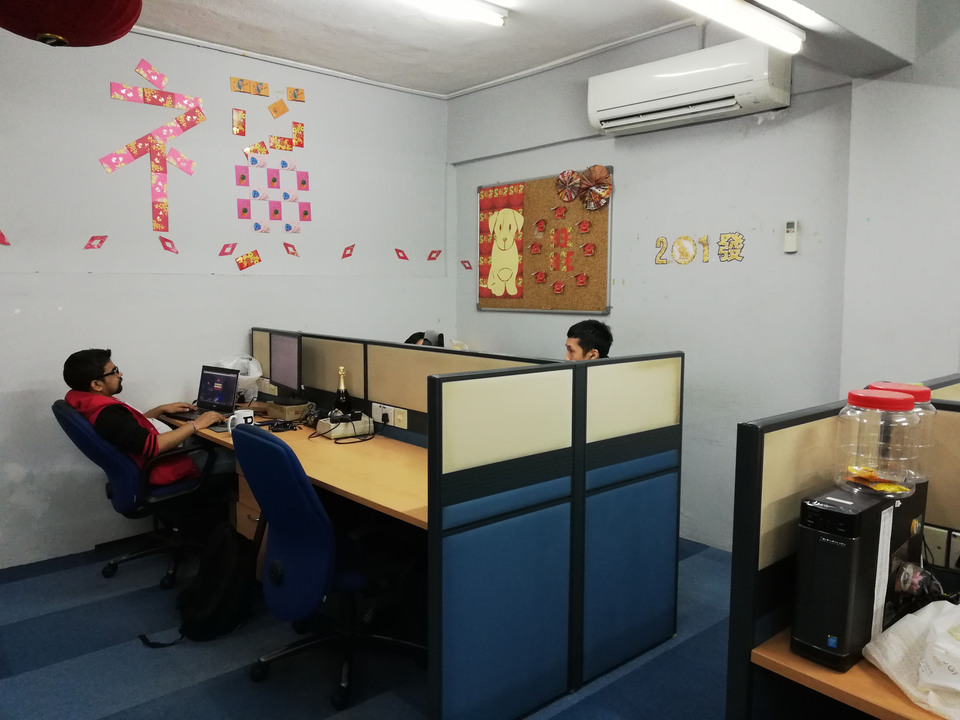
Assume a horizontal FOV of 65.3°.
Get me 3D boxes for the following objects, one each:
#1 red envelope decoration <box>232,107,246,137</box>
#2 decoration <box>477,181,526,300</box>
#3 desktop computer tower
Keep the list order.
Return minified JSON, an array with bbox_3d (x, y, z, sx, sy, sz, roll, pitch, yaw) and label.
[{"bbox_3d":[-1.437,-1.423,4.485,0.088,0.154,0.008,-5,7,-41],"label":"red envelope decoration"},{"bbox_3d":[0.147,-0.833,5.286,0.020,0.789,0.470,-5,7,-41],"label":"decoration"},{"bbox_3d":[0.794,0.423,1.559,0.386,0.311,0.113,-5,7,-41],"label":"desktop computer tower"}]

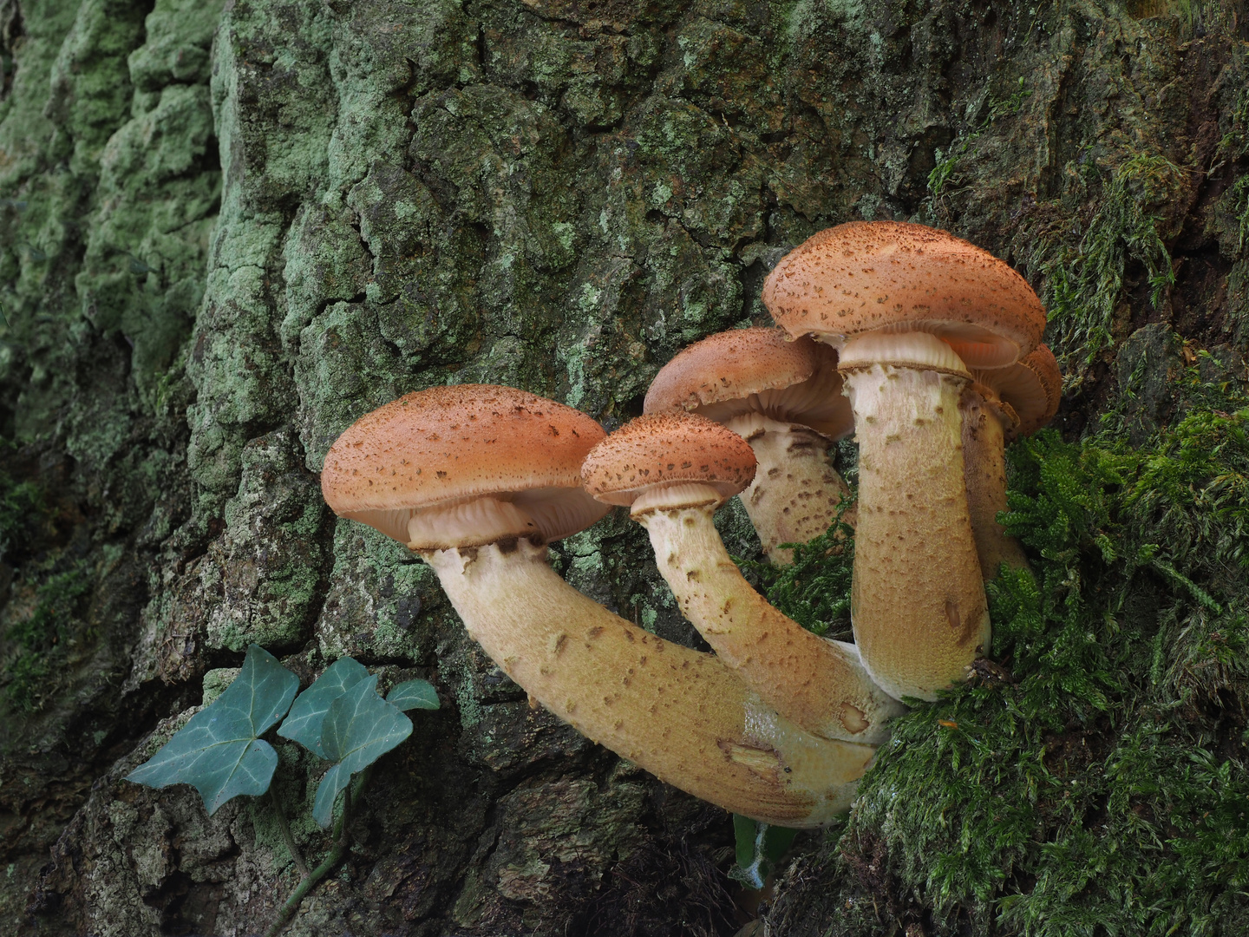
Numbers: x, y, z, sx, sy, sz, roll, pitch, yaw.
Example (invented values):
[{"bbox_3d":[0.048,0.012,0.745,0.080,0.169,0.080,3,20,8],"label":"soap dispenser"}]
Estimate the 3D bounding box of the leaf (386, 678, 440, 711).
[{"bbox_3d":[-0.046,0.049,0.468,0.013,0.004,0.010,7,41,4],"label":"leaf"}]

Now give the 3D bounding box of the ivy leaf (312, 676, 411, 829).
[{"bbox_3d":[-0.056,0.059,0.458,0.026,0.032,0.009,-24,-41,20],"label":"ivy leaf"}]

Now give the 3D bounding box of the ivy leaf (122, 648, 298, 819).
[{"bbox_3d":[-0.089,0.057,0.465,0.046,0.040,0.008,-19,-41,23],"label":"ivy leaf"}]

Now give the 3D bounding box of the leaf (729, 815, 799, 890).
[{"bbox_3d":[0.030,0.079,0.472,0.016,0.026,0.007,2,-20,4],"label":"leaf"}]

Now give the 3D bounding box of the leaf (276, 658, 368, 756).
[{"bbox_3d":[-0.065,0.053,0.469,0.025,0.024,0.007,-19,-38,20],"label":"leaf"}]

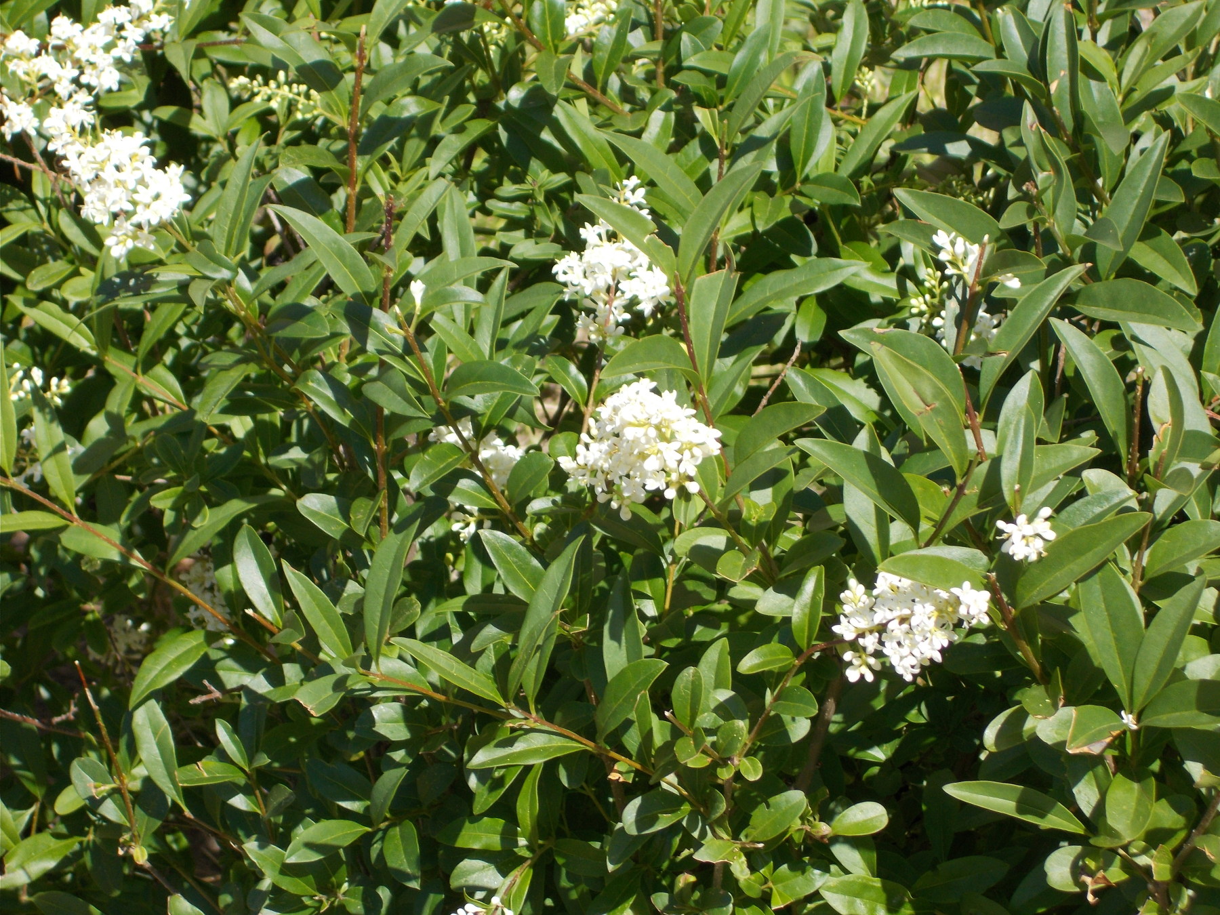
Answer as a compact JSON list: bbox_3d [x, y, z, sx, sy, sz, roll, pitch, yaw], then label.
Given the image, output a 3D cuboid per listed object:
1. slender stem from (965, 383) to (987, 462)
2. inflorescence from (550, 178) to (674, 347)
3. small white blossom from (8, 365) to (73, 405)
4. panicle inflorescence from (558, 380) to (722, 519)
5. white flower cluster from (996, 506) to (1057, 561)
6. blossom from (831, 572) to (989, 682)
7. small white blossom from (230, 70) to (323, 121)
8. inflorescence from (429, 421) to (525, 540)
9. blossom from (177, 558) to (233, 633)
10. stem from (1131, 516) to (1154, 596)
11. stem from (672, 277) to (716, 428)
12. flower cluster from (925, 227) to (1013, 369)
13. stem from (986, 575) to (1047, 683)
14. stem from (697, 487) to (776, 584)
[{"bbox_3d":[0.130,-0.012,1.630,0.002,0.029,0.002,-16,15,0],"label":"slender stem"},{"bbox_3d":[0.001,-0.074,1.700,0.042,0.058,0.040,0,16,0],"label":"inflorescence"},{"bbox_3d":[-0.196,-0.025,1.570,0.024,0.017,0.020,0,20,0],"label":"small white blossom"},{"bbox_3d":[0.011,-0.003,1.650,0.058,0.047,0.047,0,16,0],"label":"panicle inflorescence"},{"bbox_3d":[0.147,0.027,1.620,0.021,0.018,0.018,0,16,0],"label":"white flower cluster"},{"bbox_3d":[0.100,0.057,1.520,0.053,0.038,0.038,-18,0,9],"label":"blossom"},{"bbox_3d":[-0.130,-0.140,1.780,0.036,0.019,0.022,0,16,0],"label":"small white blossom"},{"bbox_3d":[-0.046,0.007,1.600,0.036,0.043,0.034,0,20,0],"label":"inflorescence"},{"bbox_3d":[-0.155,0.052,1.750,0.021,0.030,0.021,0,16,0],"label":"blossom"},{"bbox_3d":[0.192,0.036,1.650,0.002,0.029,0.002,12,12,0],"label":"stem"},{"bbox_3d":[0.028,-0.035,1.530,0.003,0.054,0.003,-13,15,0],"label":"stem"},{"bbox_3d":[0.121,-0.053,1.540,0.034,0.048,0.034,9,19,0],"label":"flower cluster"},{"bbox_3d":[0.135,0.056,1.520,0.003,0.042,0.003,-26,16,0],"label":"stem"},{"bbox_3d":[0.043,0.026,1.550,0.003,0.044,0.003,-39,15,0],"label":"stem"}]

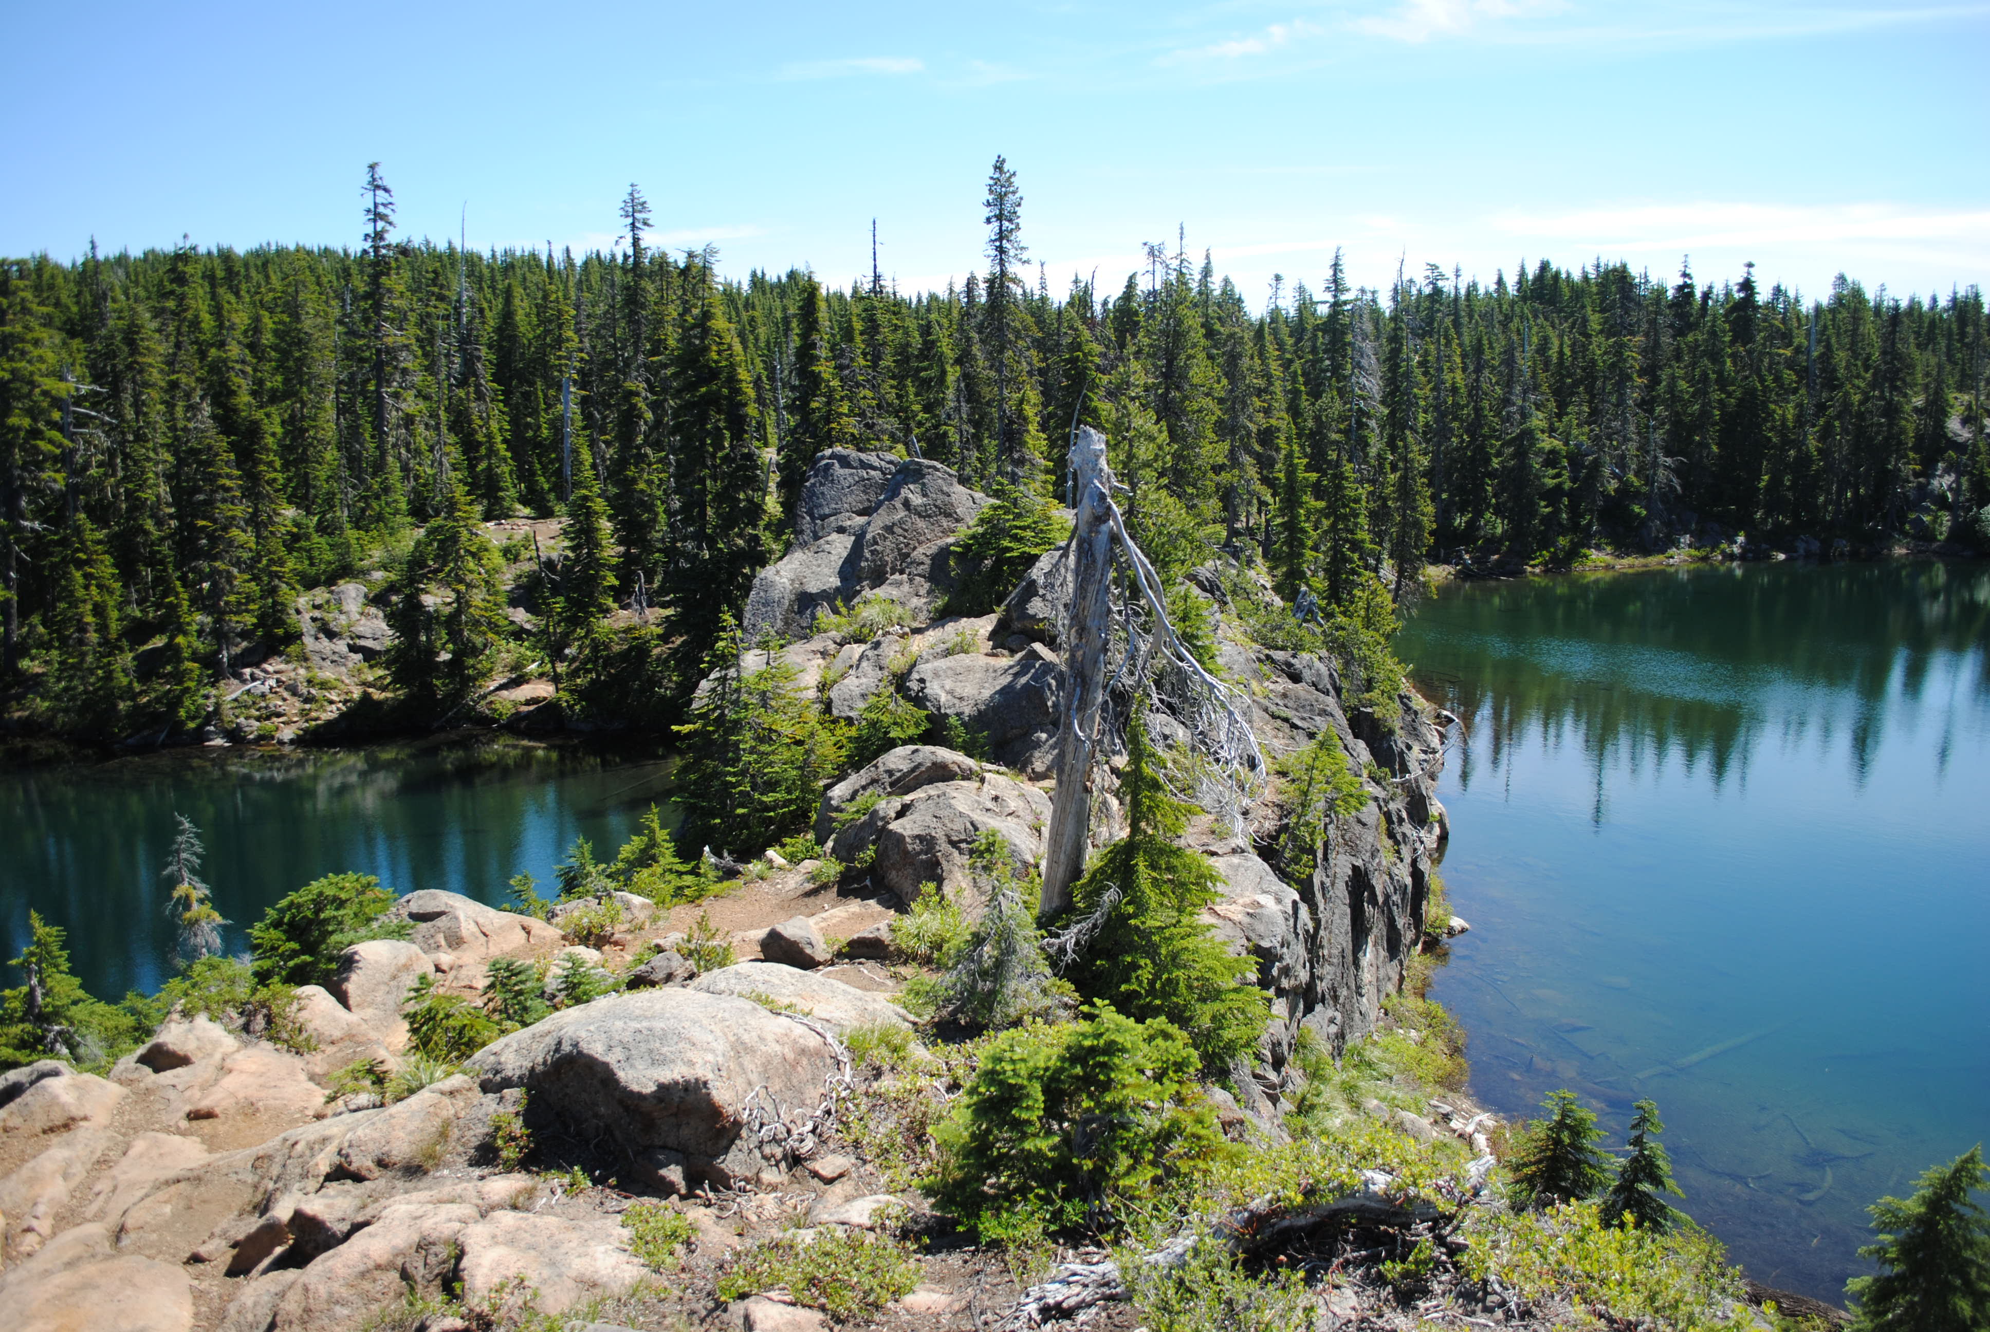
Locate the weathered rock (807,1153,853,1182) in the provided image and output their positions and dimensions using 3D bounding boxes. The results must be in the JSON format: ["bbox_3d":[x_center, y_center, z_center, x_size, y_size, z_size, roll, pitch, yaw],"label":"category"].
[{"bbox_3d":[-0.807,2.436,7.296,0.210,0.110,0.160,-1,8,-7],"label":"weathered rock"}]

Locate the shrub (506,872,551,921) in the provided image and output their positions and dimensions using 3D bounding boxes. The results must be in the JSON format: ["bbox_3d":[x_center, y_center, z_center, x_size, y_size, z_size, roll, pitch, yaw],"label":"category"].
[{"bbox_3d":[-3.533,1.751,11.300,0.360,0.380,0.330,0,7,0],"label":"shrub"}]

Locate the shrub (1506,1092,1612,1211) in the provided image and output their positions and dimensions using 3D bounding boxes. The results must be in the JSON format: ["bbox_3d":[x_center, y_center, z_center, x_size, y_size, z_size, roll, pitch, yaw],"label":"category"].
[{"bbox_3d":[4.009,3.418,10.600,0.740,0.820,0.700,0,7,0],"label":"shrub"}]

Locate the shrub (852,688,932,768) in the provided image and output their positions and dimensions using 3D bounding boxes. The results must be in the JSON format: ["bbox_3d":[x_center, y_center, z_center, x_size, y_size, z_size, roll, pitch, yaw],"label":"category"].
[{"bbox_3d":[-0.997,0.591,14.200,0.760,0.760,0.700,0,7,0],"label":"shrub"}]

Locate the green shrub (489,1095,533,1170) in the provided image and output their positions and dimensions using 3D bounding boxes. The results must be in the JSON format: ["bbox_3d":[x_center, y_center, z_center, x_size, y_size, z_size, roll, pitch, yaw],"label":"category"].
[{"bbox_3d":[-2.074,1.997,6.400,0.174,0.318,0.157,-4,10,-19],"label":"green shrub"}]

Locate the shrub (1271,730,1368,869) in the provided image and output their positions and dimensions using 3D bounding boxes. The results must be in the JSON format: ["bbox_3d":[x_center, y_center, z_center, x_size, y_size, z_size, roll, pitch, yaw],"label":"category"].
[{"bbox_3d":[2.799,1.154,12.900,0.830,1.120,0.750,0,7,0],"label":"shrub"}]

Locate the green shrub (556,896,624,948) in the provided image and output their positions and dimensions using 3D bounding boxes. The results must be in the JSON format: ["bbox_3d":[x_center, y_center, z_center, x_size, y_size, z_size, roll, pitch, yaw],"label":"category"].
[{"bbox_3d":[-2.709,1.714,10.000,0.441,0.314,0.396,-3,10,-16],"label":"green shrub"}]

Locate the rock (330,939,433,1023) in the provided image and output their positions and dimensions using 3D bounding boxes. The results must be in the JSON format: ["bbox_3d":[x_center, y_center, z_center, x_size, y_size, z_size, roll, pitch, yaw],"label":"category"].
[{"bbox_3d":[-3.539,1.825,8.600,0.600,0.450,0.550,0,7,0],"label":"rock"}]

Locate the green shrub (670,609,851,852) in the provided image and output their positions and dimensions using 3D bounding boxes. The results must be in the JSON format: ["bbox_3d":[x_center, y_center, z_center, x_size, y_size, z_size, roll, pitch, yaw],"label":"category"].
[{"bbox_3d":[-2.325,0.690,14.900,1.750,2.350,1.600,0,8,0],"label":"green shrub"}]

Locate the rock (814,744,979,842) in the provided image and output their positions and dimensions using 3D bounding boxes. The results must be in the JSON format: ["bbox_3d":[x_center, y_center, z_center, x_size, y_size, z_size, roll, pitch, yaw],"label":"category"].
[{"bbox_3d":[-0.930,1.191,14.151,1.500,0.920,1.150,-1,8,-4],"label":"rock"}]

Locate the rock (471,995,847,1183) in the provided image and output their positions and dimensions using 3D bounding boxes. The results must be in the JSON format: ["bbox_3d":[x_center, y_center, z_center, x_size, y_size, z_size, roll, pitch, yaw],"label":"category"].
[{"bbox_3d":[-1.716,2.064,7.651,1.780,0.760,1.200,-1,8,-5],"label":"rock"}]

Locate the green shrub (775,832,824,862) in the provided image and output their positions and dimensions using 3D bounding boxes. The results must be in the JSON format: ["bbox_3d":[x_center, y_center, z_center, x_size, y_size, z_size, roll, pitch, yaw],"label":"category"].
[{"bbox_3d":[-1.835,1.696,14.000,0.440,0.250,0.400,0,8,0],"label":"green shrub"}]

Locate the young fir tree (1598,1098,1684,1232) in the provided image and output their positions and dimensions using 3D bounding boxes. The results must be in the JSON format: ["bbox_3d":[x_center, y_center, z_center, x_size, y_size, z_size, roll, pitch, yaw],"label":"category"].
[{"bbox_3d":[3.645,2.822,8.400,0.480,0.800,0.480,-1,7,0],"label":"young fir tree"}]

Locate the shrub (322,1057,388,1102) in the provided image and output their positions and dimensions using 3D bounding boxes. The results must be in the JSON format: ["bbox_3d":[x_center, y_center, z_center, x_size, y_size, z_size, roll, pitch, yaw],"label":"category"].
[{"bbox_3d":[-3.537,2.264,8.258,0.340,0.220,0.280,-4,9,-24],"label":"shrub"}]

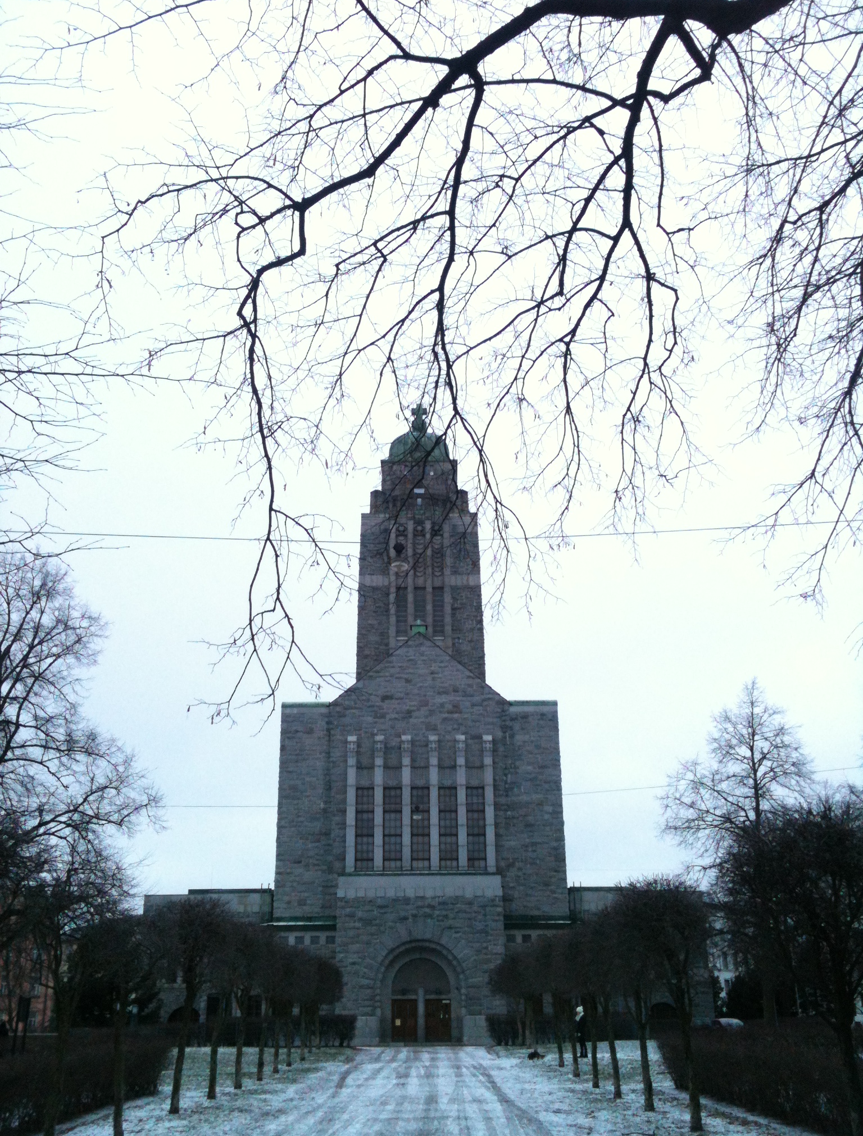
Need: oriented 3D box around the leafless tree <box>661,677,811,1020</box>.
[{"bbox_3d":[13.948,12.970,53.170,6.600,16.598,6.400,0,-22,-1],"label":"leafless tree"}]

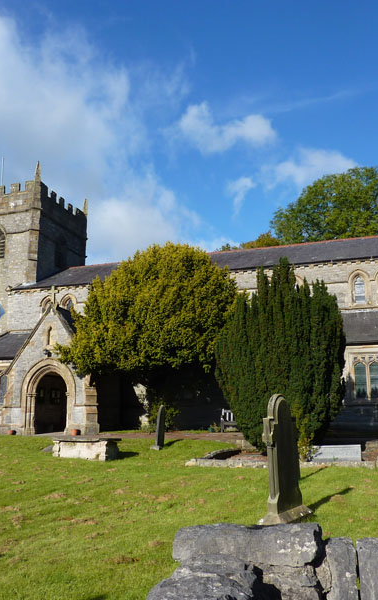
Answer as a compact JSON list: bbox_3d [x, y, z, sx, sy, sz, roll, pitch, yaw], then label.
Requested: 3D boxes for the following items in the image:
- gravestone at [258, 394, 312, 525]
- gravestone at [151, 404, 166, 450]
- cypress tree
[{"bbox_3d":[1.348,2.191,8.138,0.400,1.690,0.920,-7,-12,33],"label":"gravestone"},{"bbox_3d":[-0.956,3.972,18.000,0.270,1.380,0.650,1,-10,17],"label":"gravestone"},{"bbox_3d":[2.803,1.584,17.732,3.840,5.889,3.648,0,-10,0],"label":"cypress tree"}]

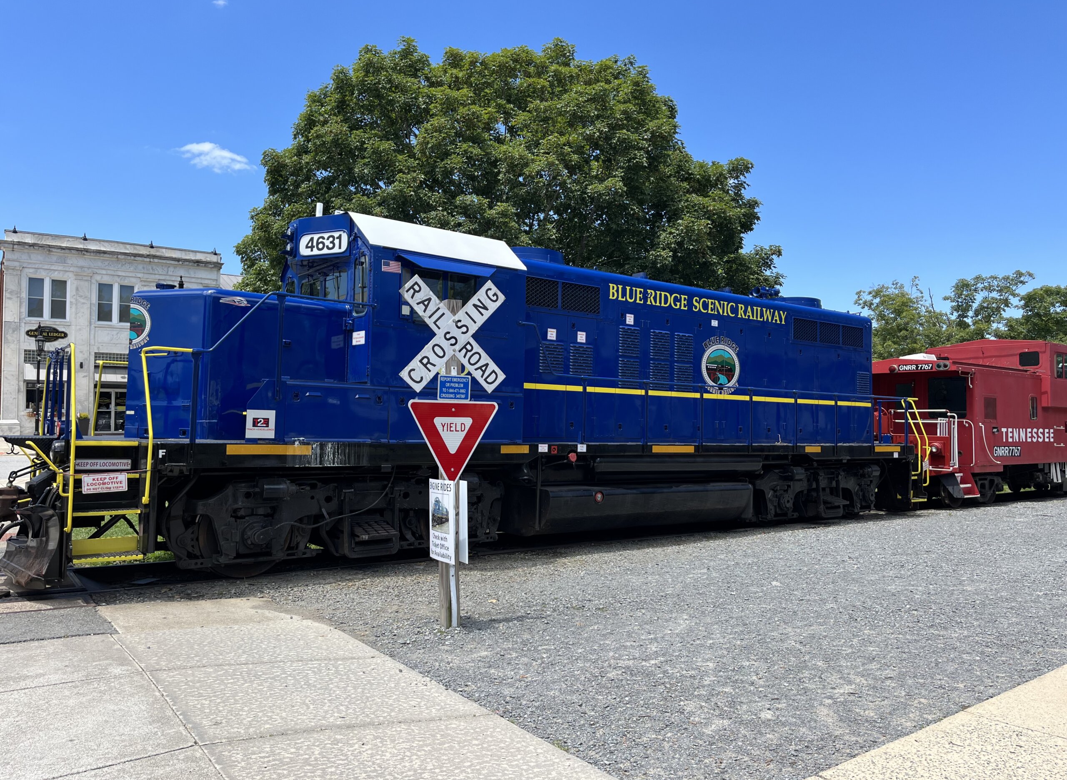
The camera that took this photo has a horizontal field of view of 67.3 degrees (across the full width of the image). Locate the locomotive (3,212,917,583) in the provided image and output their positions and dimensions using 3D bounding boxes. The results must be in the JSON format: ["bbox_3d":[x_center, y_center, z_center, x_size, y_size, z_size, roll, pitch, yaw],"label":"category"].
[{"bbox_3d":[1.181,0.182,13.376,16.800,4.420,3.100,3,-3,-37],"label":"locomotive"}]

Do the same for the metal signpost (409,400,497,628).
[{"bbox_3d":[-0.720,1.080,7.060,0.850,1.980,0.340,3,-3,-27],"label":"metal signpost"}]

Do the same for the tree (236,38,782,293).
[{"bbox_3d":[-0.610,-3.900,23.700,16.000,13.100,15.000,1,-3,-2],"label":"tree"}]

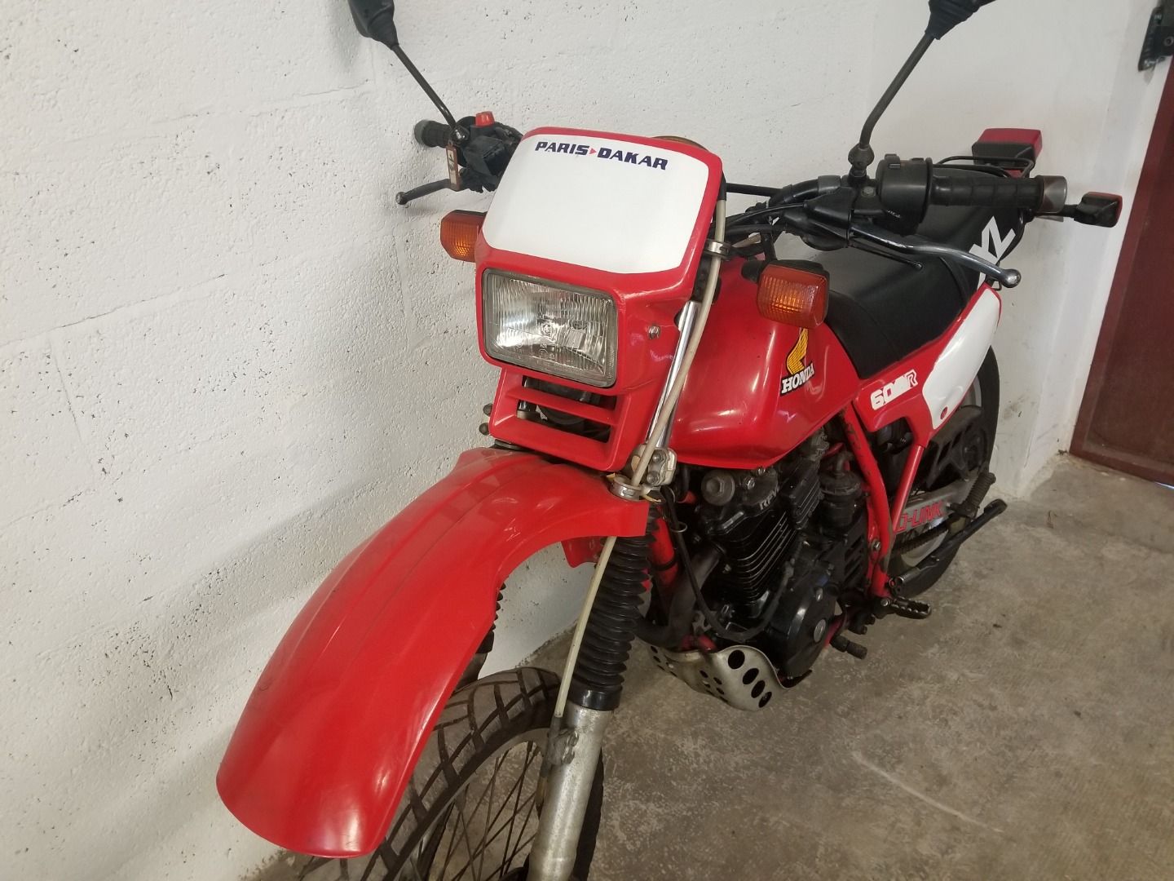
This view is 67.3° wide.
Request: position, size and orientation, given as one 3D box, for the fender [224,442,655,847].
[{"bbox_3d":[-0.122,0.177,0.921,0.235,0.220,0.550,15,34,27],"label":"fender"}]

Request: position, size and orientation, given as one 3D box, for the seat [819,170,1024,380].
[{"bbox_3d":[0.579,-0.329,1.631,0.245,0.200,0.780,16,34,39],"label":"seat"}]

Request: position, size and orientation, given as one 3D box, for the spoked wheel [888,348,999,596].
[{"bbox_3d":[0.766,0.045,1.982,0.125,0.640,0.640,16,34,39],"label":"spoked wheel"}]

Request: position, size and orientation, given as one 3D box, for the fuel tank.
[{"bbox_3d":[0.194,-0.150,1.239,0.290,0.270,0.480,16,34,39],"label":"fuel tank"}]

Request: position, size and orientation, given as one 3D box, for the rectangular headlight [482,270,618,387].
[{"bbox_3d":[-0.026,-0.129,0.949,0.168,0.104,0.080,15,29,27],"label":"rectangular headlight"}]

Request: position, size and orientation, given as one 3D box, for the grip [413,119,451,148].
[{"bbox_3d":[-0.203,-0.431,1.258,0.038,0.038,0.136,-21,32,-29],"label":"grip"}]

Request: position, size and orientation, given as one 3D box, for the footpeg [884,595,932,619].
[{"bbox_3d":[0.552,0.281,1.513,0.085,0.032,0.045,16,34,39],"label":"footpeg"}]

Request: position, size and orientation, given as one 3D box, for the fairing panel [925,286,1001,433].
[{"bbox_3d":[0.679,-0.156,1.580,0.045,0.195,0.330,16,34,39],"label":"fairing panel"}]

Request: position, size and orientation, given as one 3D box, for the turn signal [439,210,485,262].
[{"bbox_3d":[-0.149,-0.259,1.119,0.070,0.057,0.055,15,34,27],"label":"turn signal"}]

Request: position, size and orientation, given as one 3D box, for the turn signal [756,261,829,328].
[{"bbox_3d":[0.218,-0.153,0.934,0.070,0.057,0.055,15,34,27],"label":"turn signal"}]

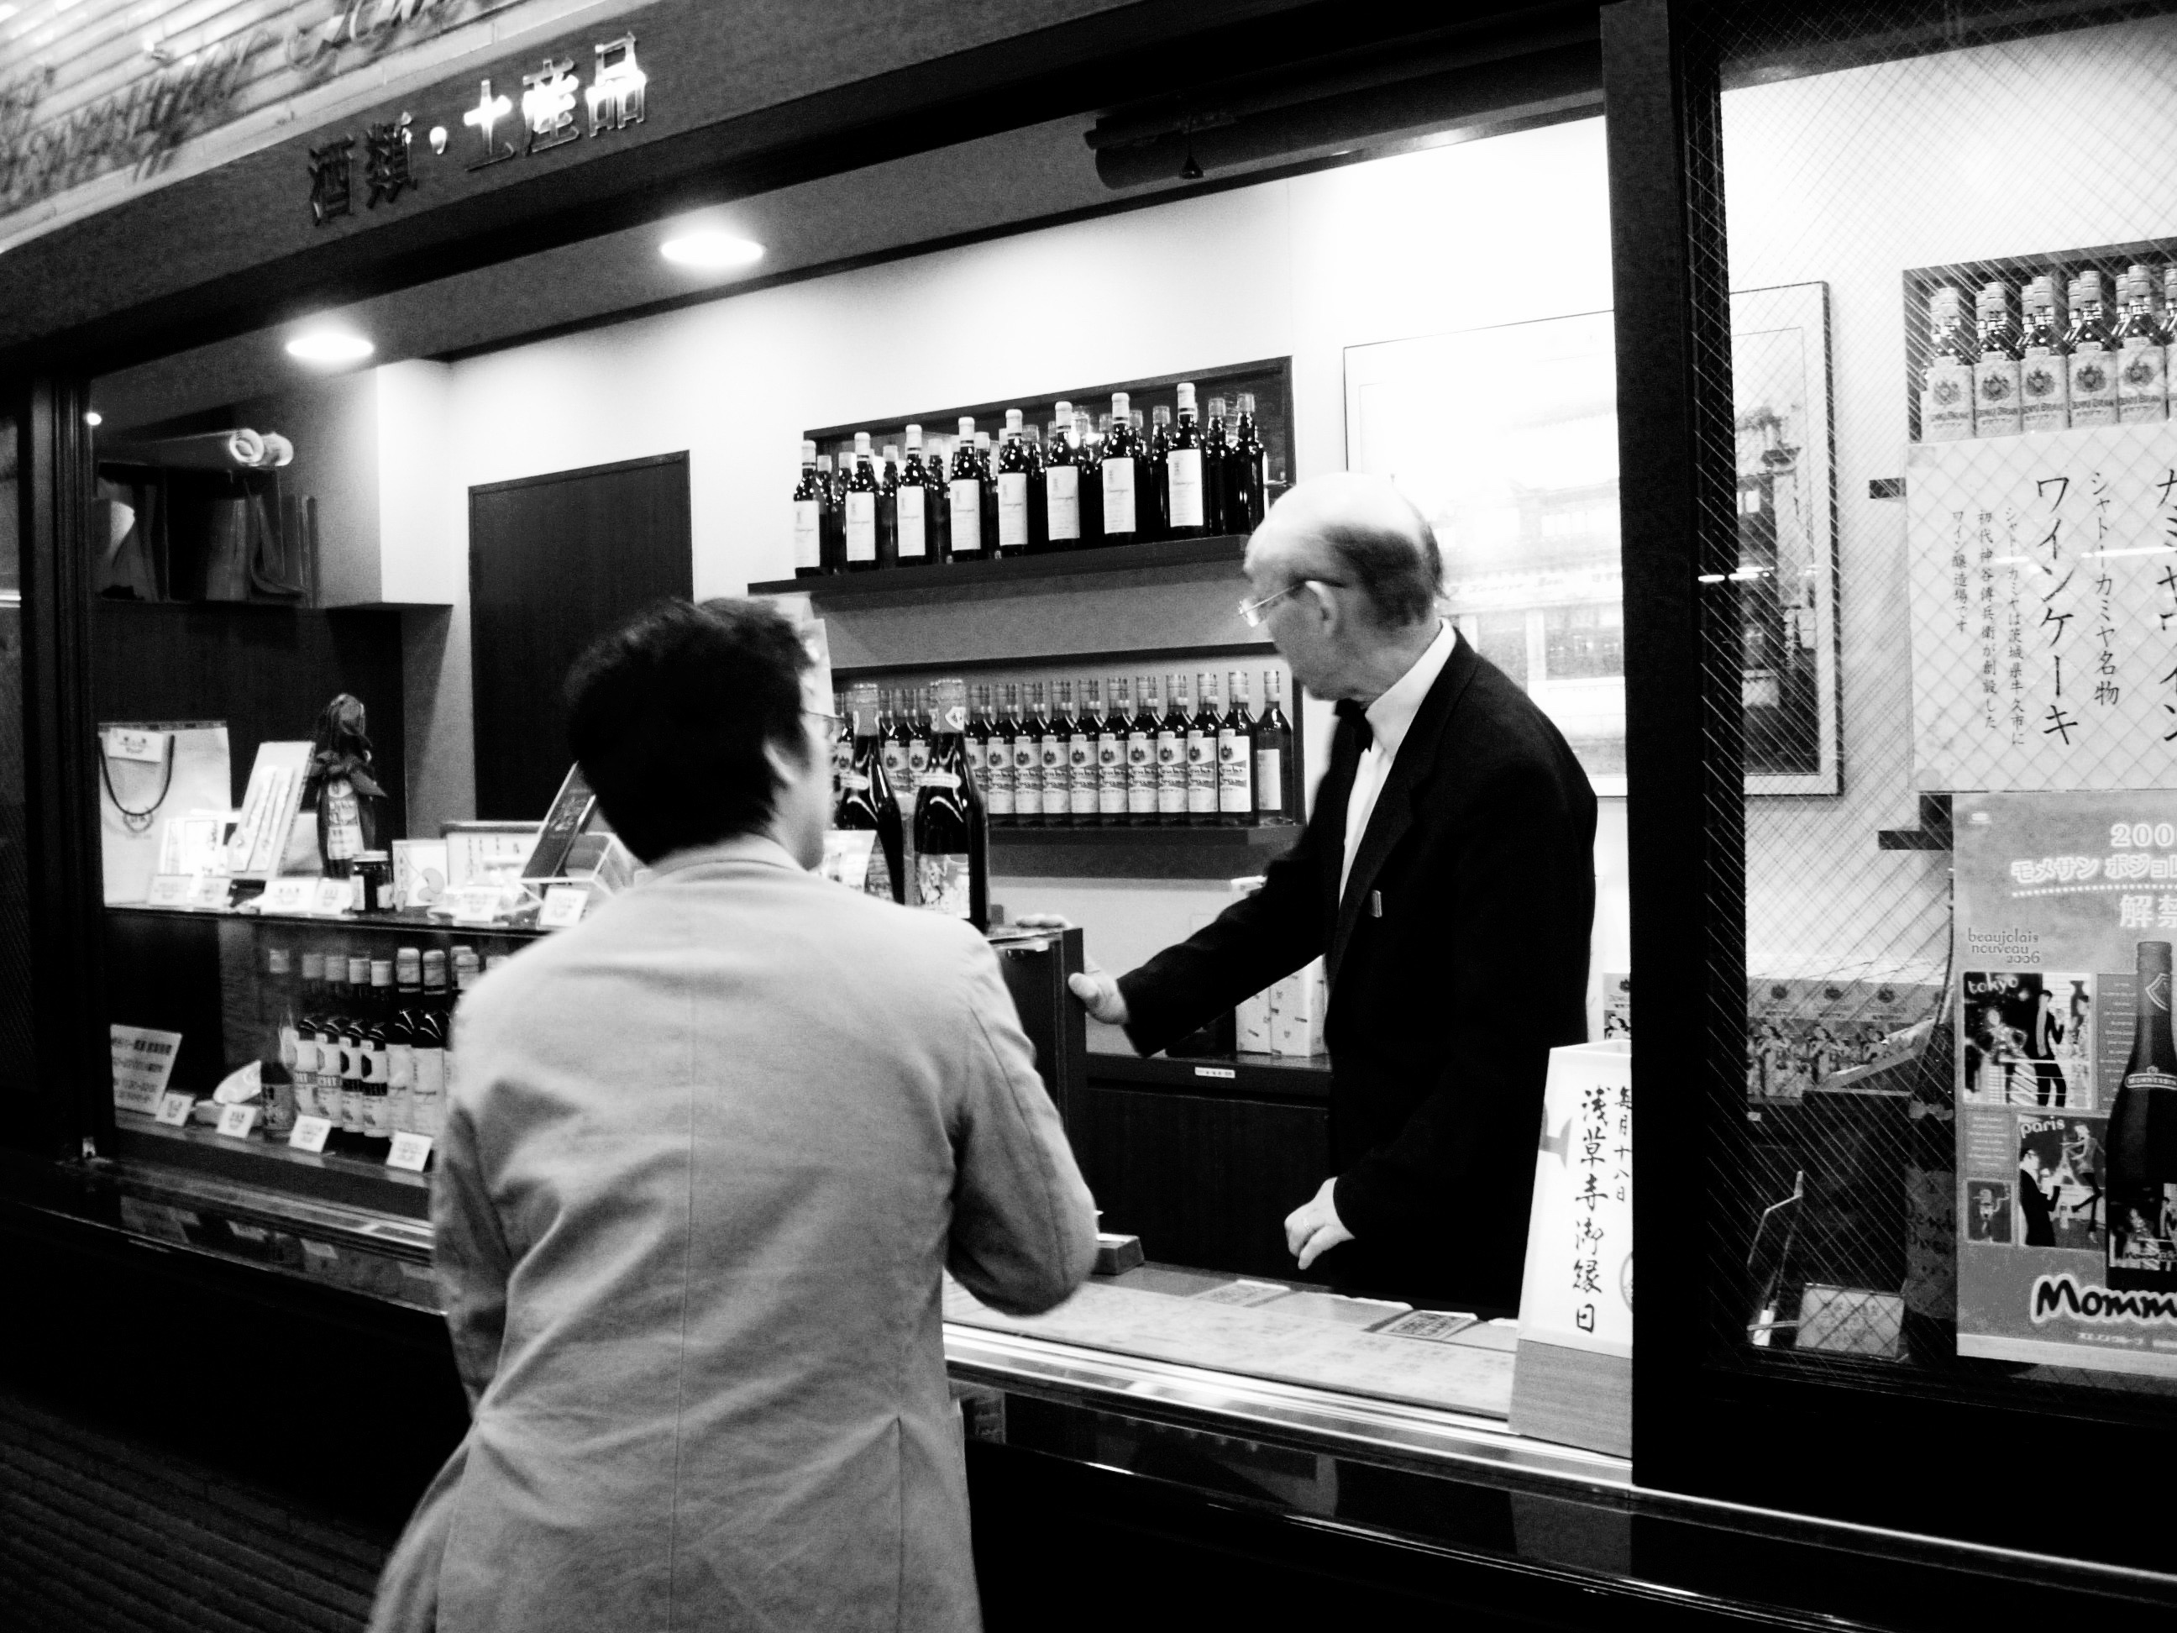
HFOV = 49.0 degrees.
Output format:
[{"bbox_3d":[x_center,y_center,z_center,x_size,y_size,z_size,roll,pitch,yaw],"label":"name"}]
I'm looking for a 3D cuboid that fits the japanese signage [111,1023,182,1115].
[{"bbox_3d":[-1.398,0.369,3.504,0.205,0.124,0.010,0,-18,40],"label":"japanese signage"}]

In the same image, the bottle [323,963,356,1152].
[{"bbox_3d":[-1.106,0.340,3.539,0.073,0.280,0.073,0,2,40],"label":"bottle"}]

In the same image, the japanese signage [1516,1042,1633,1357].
[{"bbox_3d":[0.451,0.318,2.006,0.100,0.250,0.150,-3,2,-40],"label":"japanese signage"}]

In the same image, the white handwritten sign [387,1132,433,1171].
[{"bbox_3d":[-0.826,0.405,2.910,0.078,0.045,0.015,0,-18,40],"label":"white handwritten sign"}]

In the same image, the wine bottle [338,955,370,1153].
[{"bbox_3d":[-0.936,0.300,3.061,0.058,0.250,0.058,0,2,40],"label":"wine bottle"}]

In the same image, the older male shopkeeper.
[{"bbox_3d":[0.260,0.451,2.511,0.550,1.600,0.500,-2,1,-18],"label":"older male shopkeeper"}]

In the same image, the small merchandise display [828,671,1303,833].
[{"bbox_3d":[-0.049,-0.106,4.105,1.050,0.253,0.120,0,2,40],"label":"small merchandise display"}]

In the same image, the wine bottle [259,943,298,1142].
[{"bbox_3d":[-1.089,0.299,3.206,0.058,0.254,0.058,0,2,40],"label":"wine bottle"}]

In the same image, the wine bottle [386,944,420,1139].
[{"bbox_3d":[-0.941,0.332,3.334,0.075,0.300,0.075,0,2,40],"label":"wine bottle"}]

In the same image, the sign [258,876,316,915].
[{"bbox_3d":[-1.022,0.102,3.067,0.115,0.048,0.015,0,-18,40],"label":"sign"}]

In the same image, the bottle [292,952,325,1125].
[{"bbox_3d":[-1.159,0.340,3.591,0.073,0.280,0.073,0,2,40],"label":"bottle"}]

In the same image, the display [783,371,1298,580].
[{"bbox_3d":[-0.113,-0.690,4.884,1.140,0.335,0.280,0,2,40],"label":"display"}]

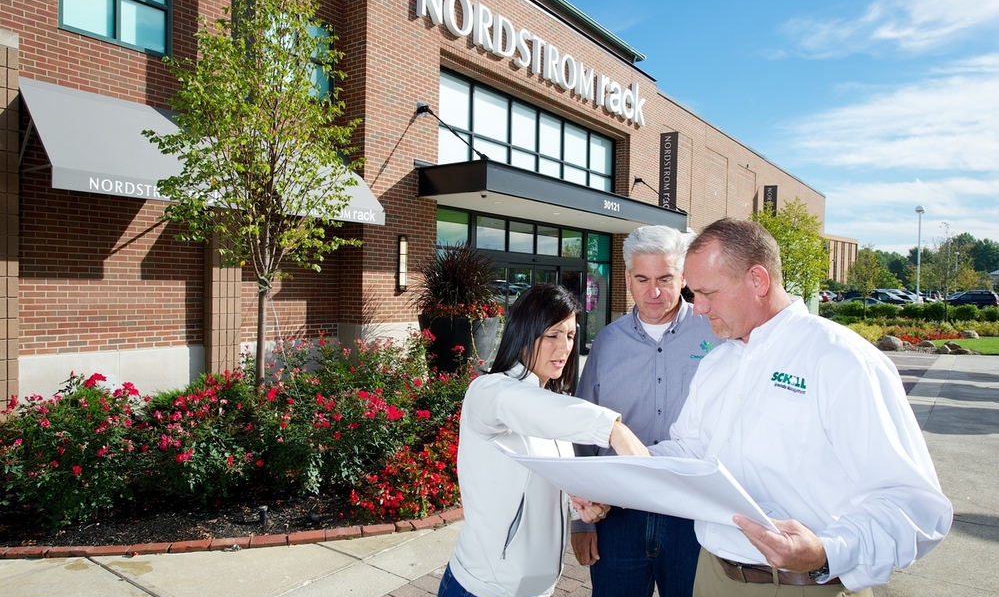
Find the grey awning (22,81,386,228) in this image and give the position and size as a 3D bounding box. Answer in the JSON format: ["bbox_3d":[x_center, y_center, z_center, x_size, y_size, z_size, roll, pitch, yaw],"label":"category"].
[{"bbox_3d":[-3.295,-1.657,8.275,0.860,1.180,4.330,2,2,36],"label":"grey awning"}]

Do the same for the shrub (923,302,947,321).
[{"bbox_3d":[22.863,0.734,35.011,1.150,1.100,1.150,2,1,36],"label":"shrub"}]

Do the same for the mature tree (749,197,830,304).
[{"bbox_3d":[10.879,-1.263,25.052,2.700,5.100,2.700,2,1,36],"label":"mature tree"}]

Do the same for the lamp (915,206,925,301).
[{"bbox_3d":[32.823,-3.063,52.084,0.680,8.300,0.680,2,2,40],"label":"lamp"}]

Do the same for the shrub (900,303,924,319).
[{"bbox_3d":[21.990,0.775,35.511,1.150,1.050,1.150,2,1,36],"label":"shrub"}]

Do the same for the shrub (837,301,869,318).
[{"bbox_3d":[20.182,0.685,38.000,1.770,1.140,1.600,1,1,6],"label":"shrub"}]

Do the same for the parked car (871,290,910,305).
[{"bbox_3d":[31.341,0.174,55.018,4.850,1.770,1.880,2,2,40],"label":"parked car"}]

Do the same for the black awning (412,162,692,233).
[{"bbox_3d":[1.716,-1.928,13.969,1.480,0.480,8.550,2,2,36],"label":"black awning"}]

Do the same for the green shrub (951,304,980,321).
[{"bbox_3d":[25.904,0.834,37.000,1.670,1.000,1.600,1,1,6],"label":"green shrub"}]

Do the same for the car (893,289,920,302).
[{"bbox_3d":[35.951,0.038,60.017,4.750,1.700,1.850,2,2,40],"label":"car"}]

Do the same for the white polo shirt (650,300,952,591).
[{"bbox_3d":[0.570,0.255,1.340,0.400,0.540,0.580,0,2,-33],"label":"white polo shirt"}]

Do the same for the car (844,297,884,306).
[{"bbox_3d":[28.846,0.666,51.515,4.650,1.440,1.800,2,2,40],"label":"car"}]

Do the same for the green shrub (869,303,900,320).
[{"bbox_3d":[21.691,0.761,37.500,1.800,1.070,1.700,1,1,6],"label":"green shrub"}]

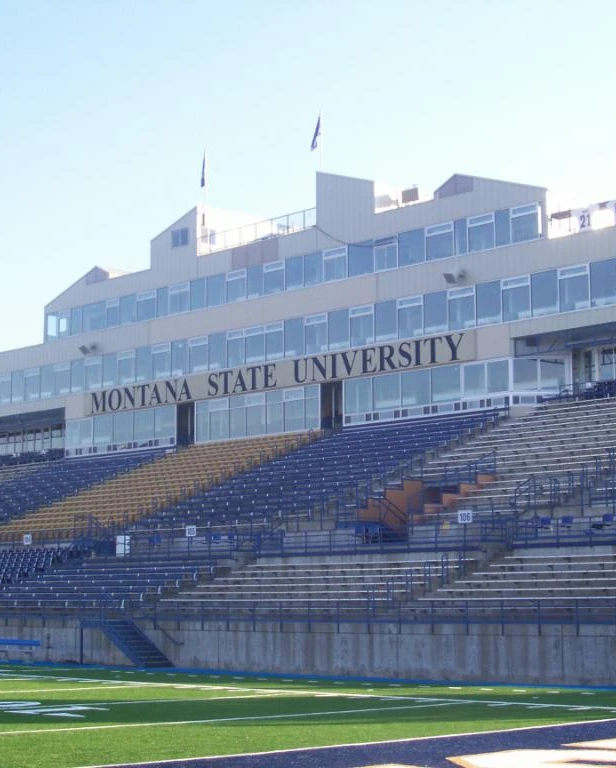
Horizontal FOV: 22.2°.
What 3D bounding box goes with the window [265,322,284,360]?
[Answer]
[{"bbox_3d":[-1.720,-2.222,81.695,0.150,1.980,1.409,7,-10,-44],"label":"window"}]

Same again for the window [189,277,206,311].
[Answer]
[{"bbox_3d":[-6.060,-4.919,86.728,0.150,1.780,1.370,7,-11,-44],"label":"window"}]

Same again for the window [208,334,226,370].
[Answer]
[{"bbox_3d":[-4.899,-1.759,85.094,0.150,1.970,1.490,7,-11,-44],"label":"window"}]

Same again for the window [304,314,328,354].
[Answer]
[{"bbox_3d":[0.429,-2.534,79.513,0.150,1.980,1.694,7,-10,-44],"label":"window"}]

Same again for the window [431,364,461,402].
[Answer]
[{"bbox_3d":[5.909,-0.006,67.006,0.100,1.459,1.681,8,-11,-44],"label":"window"}]

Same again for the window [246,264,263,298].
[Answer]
[{"bbox_3d":[-2.809,-5.407,83.104,0.100,1.679,1.336,8,-11,-44],"label":"window"}]

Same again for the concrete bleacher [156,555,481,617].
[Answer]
[{"bbox_3d":[-0.092,5.966,45.583,4.400,1.800,9.600,8,-11,-44],"label":"concrete bleacher"}]

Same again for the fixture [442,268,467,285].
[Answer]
[{"bbox_3d":[6.786,-4.908,72.576,0.950,0.600,0.600,7,-10,-44],"label":"fixture"}]

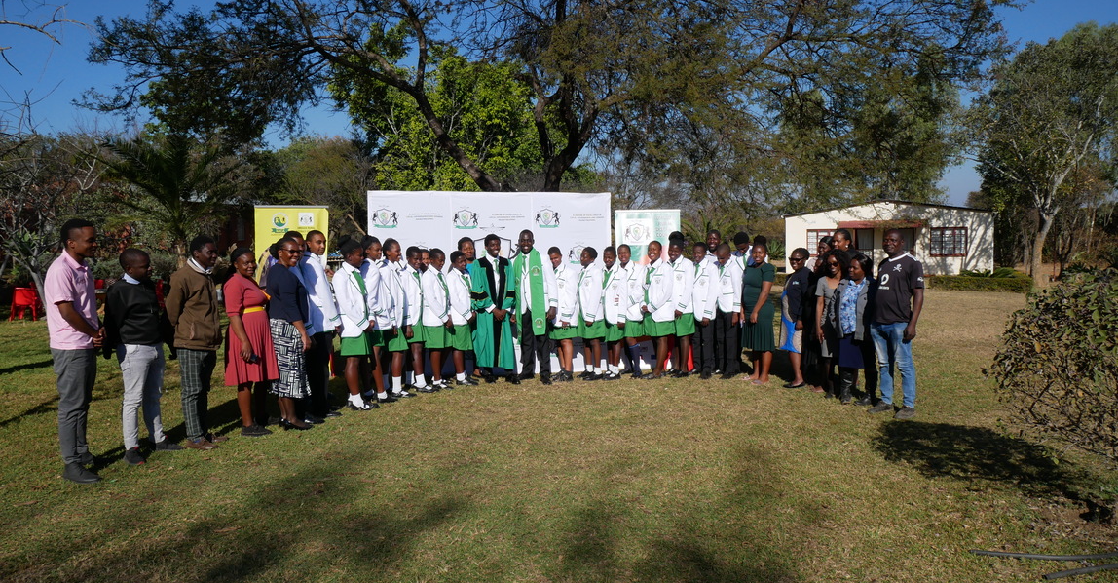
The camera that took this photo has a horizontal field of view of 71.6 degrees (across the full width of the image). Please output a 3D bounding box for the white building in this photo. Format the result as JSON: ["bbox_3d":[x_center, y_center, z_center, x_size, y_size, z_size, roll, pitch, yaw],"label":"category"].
[{"bbox_3d":[16.584,-2.594,38.937,9.000,3.500,7.500,1,4,26],"label":"white building"}]

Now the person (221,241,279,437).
[{"bbox_3d":[-2.673,0.416,6.659,0.370,1.573,0.450,0,4,13],"label":"person"}]

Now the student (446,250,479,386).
[{"bbox_3d":[-1.149,0.298,9.113,0.440,1.556,0.340,-3,4,-42],"label":"student"}]

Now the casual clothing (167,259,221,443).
[{"bbox_3d":[-2.917,0.485,6.160,0.360,1.471,0.490,1,3,12],"label":"casual clothing"}]

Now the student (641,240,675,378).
[{"bbox_3d":[1.189,0.214,9.279,0.450,1.625,0.330,3,4,42],"label":"student"}]

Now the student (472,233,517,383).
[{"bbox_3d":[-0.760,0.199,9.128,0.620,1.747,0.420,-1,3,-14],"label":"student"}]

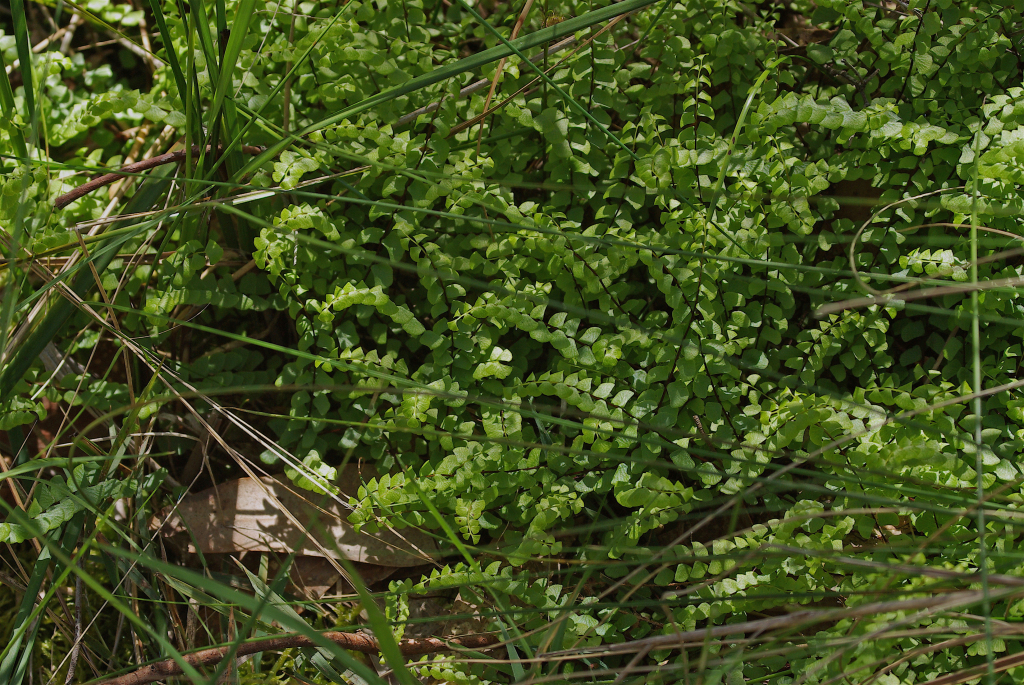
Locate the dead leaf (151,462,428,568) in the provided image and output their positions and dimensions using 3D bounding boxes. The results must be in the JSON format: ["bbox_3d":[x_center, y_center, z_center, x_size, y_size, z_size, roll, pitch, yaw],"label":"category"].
[{"bbox_3d":[-0.094,0.075,1.480,0.126,0.014,0.052,2,50,2],"label":"dead leaf"}]

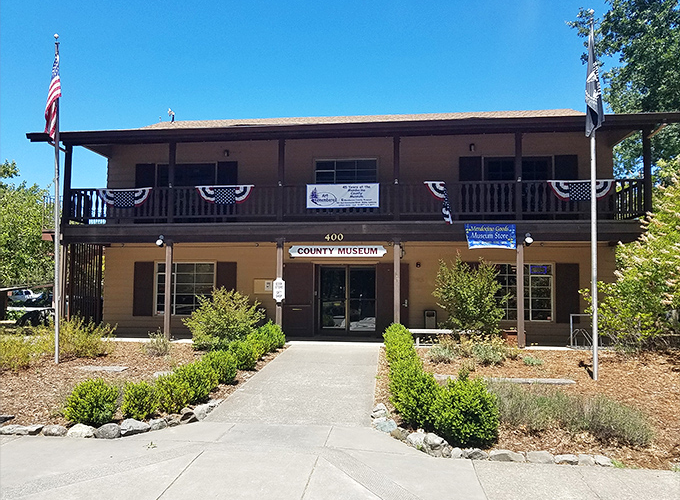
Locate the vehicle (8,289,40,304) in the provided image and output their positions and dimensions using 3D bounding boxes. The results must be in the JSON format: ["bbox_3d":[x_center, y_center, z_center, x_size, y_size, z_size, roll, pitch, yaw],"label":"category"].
[{"bbox_3d":[-30.223,4.529,49.000,4.500,1.500,1.800,-3,-5,41],"label":"vehicle"}]

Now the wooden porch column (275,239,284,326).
[{"bbox_3d":[-1.534,1.085,13.114,0.145,2.560,0.145,0,-3,7],"label":"wooden porch column"}]

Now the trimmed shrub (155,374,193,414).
[{"bbox_3d":[-2.325,2.004,7.144,0.487,0.533,0.487,0,-4,7],"label":"trimmed shrub"}]

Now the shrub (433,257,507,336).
[{"bbox_3d":[3.030,1.264,11.967,1.651,2.132,1.600,0,-4,7],"label":"shrub"}]

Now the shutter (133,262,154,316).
[{"bbox_3d":[-6.077,1.216,15.784,0.613,1.660,0.050,0,-4,7],"label":"shutter"}]

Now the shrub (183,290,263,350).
[{"bbox_3d":[-2.747,1.631,12.244,1.814,1.460,1.814,0,-4,7],"label":"shrub"}]

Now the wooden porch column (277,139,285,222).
[{"bbox_3d":[-1.514,-1.799,13.273,0.145,2.181,0.145,0,-4,6],"label":"wooden porch column"}]

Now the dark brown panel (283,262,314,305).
[{"bbox_3d":[-1.208,1.006,15.001,0.925,1.241,0.050,0,-3,7],"label":"dark brown panel"}]

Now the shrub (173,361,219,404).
[{"bbox_3d":[-2.171,1.991,7.692,0.645,0.601,0.645,0,-4,7],"label":"shrub"}]

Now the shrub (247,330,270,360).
[{"bbox_3d":[-1.745,2.001,10.892,0.575,0.565,0.575,1,-3,-9],"label":"shrub"}]

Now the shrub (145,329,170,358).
[{"bbox_3d":[-3.967,2.021,11.100,0.560,0.600,0.560,0,-4,6],"label":"shrub"}]

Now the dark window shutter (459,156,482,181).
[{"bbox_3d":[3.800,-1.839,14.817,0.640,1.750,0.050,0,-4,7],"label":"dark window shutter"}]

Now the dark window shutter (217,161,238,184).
[{"bbox_3d":[-3.328,-1.615,15.105,0.604,1.989,0.040,0,-3,7],"label":"dark window shutter"}]

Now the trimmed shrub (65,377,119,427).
[{"bbox_3d":[-3.147,1.930,6.483,0.588,0.598,0.588,0,-4,7],"label":"trimmed shrub"}]

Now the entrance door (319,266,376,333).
[{"bbox_3d":[0.210,1.433,14.705,1.708,2.002,0.100,0,-3,7],"label":"entrance door"}]

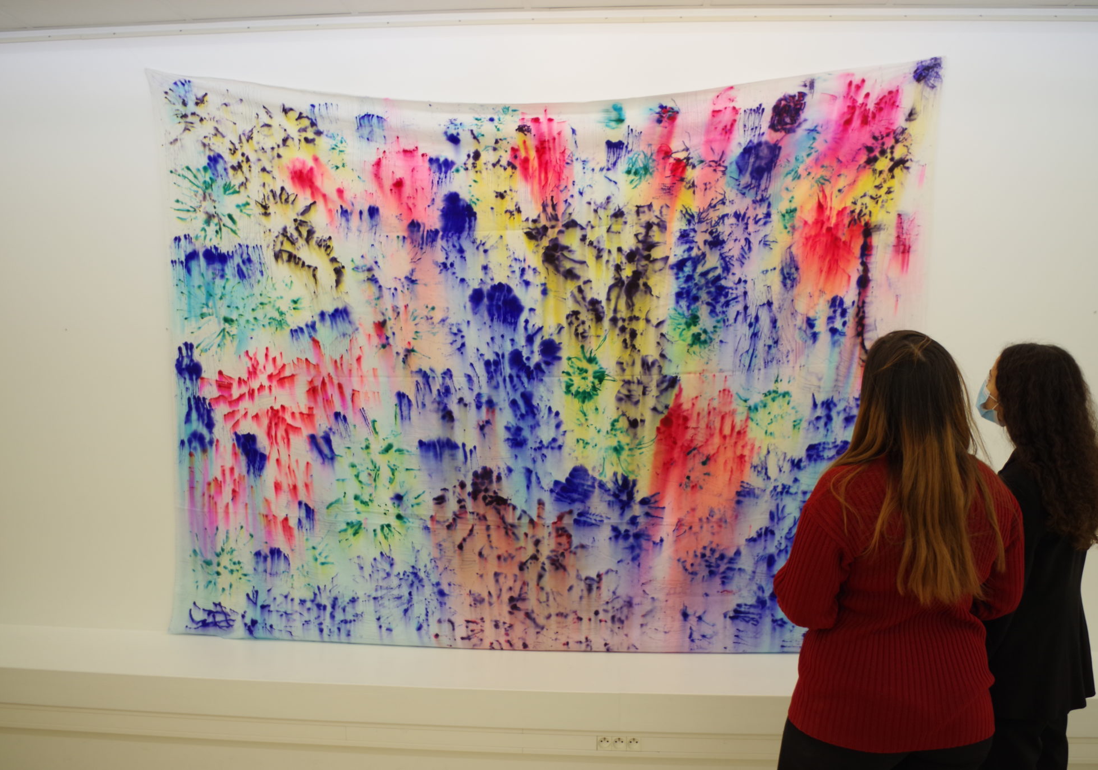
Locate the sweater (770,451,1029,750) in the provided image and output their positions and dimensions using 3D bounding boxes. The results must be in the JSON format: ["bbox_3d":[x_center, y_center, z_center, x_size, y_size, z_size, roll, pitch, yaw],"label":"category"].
[{"bbox_3d":[0.726,0.413,1.806,0.500,0.575,0.350,1,3,9],"label":"sweater"}]

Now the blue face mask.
[{"bbox_3d":[1.093,0.051,2.135,0.130,0.112,0.082,-2,12,-38],"label":"blue face mask"}]

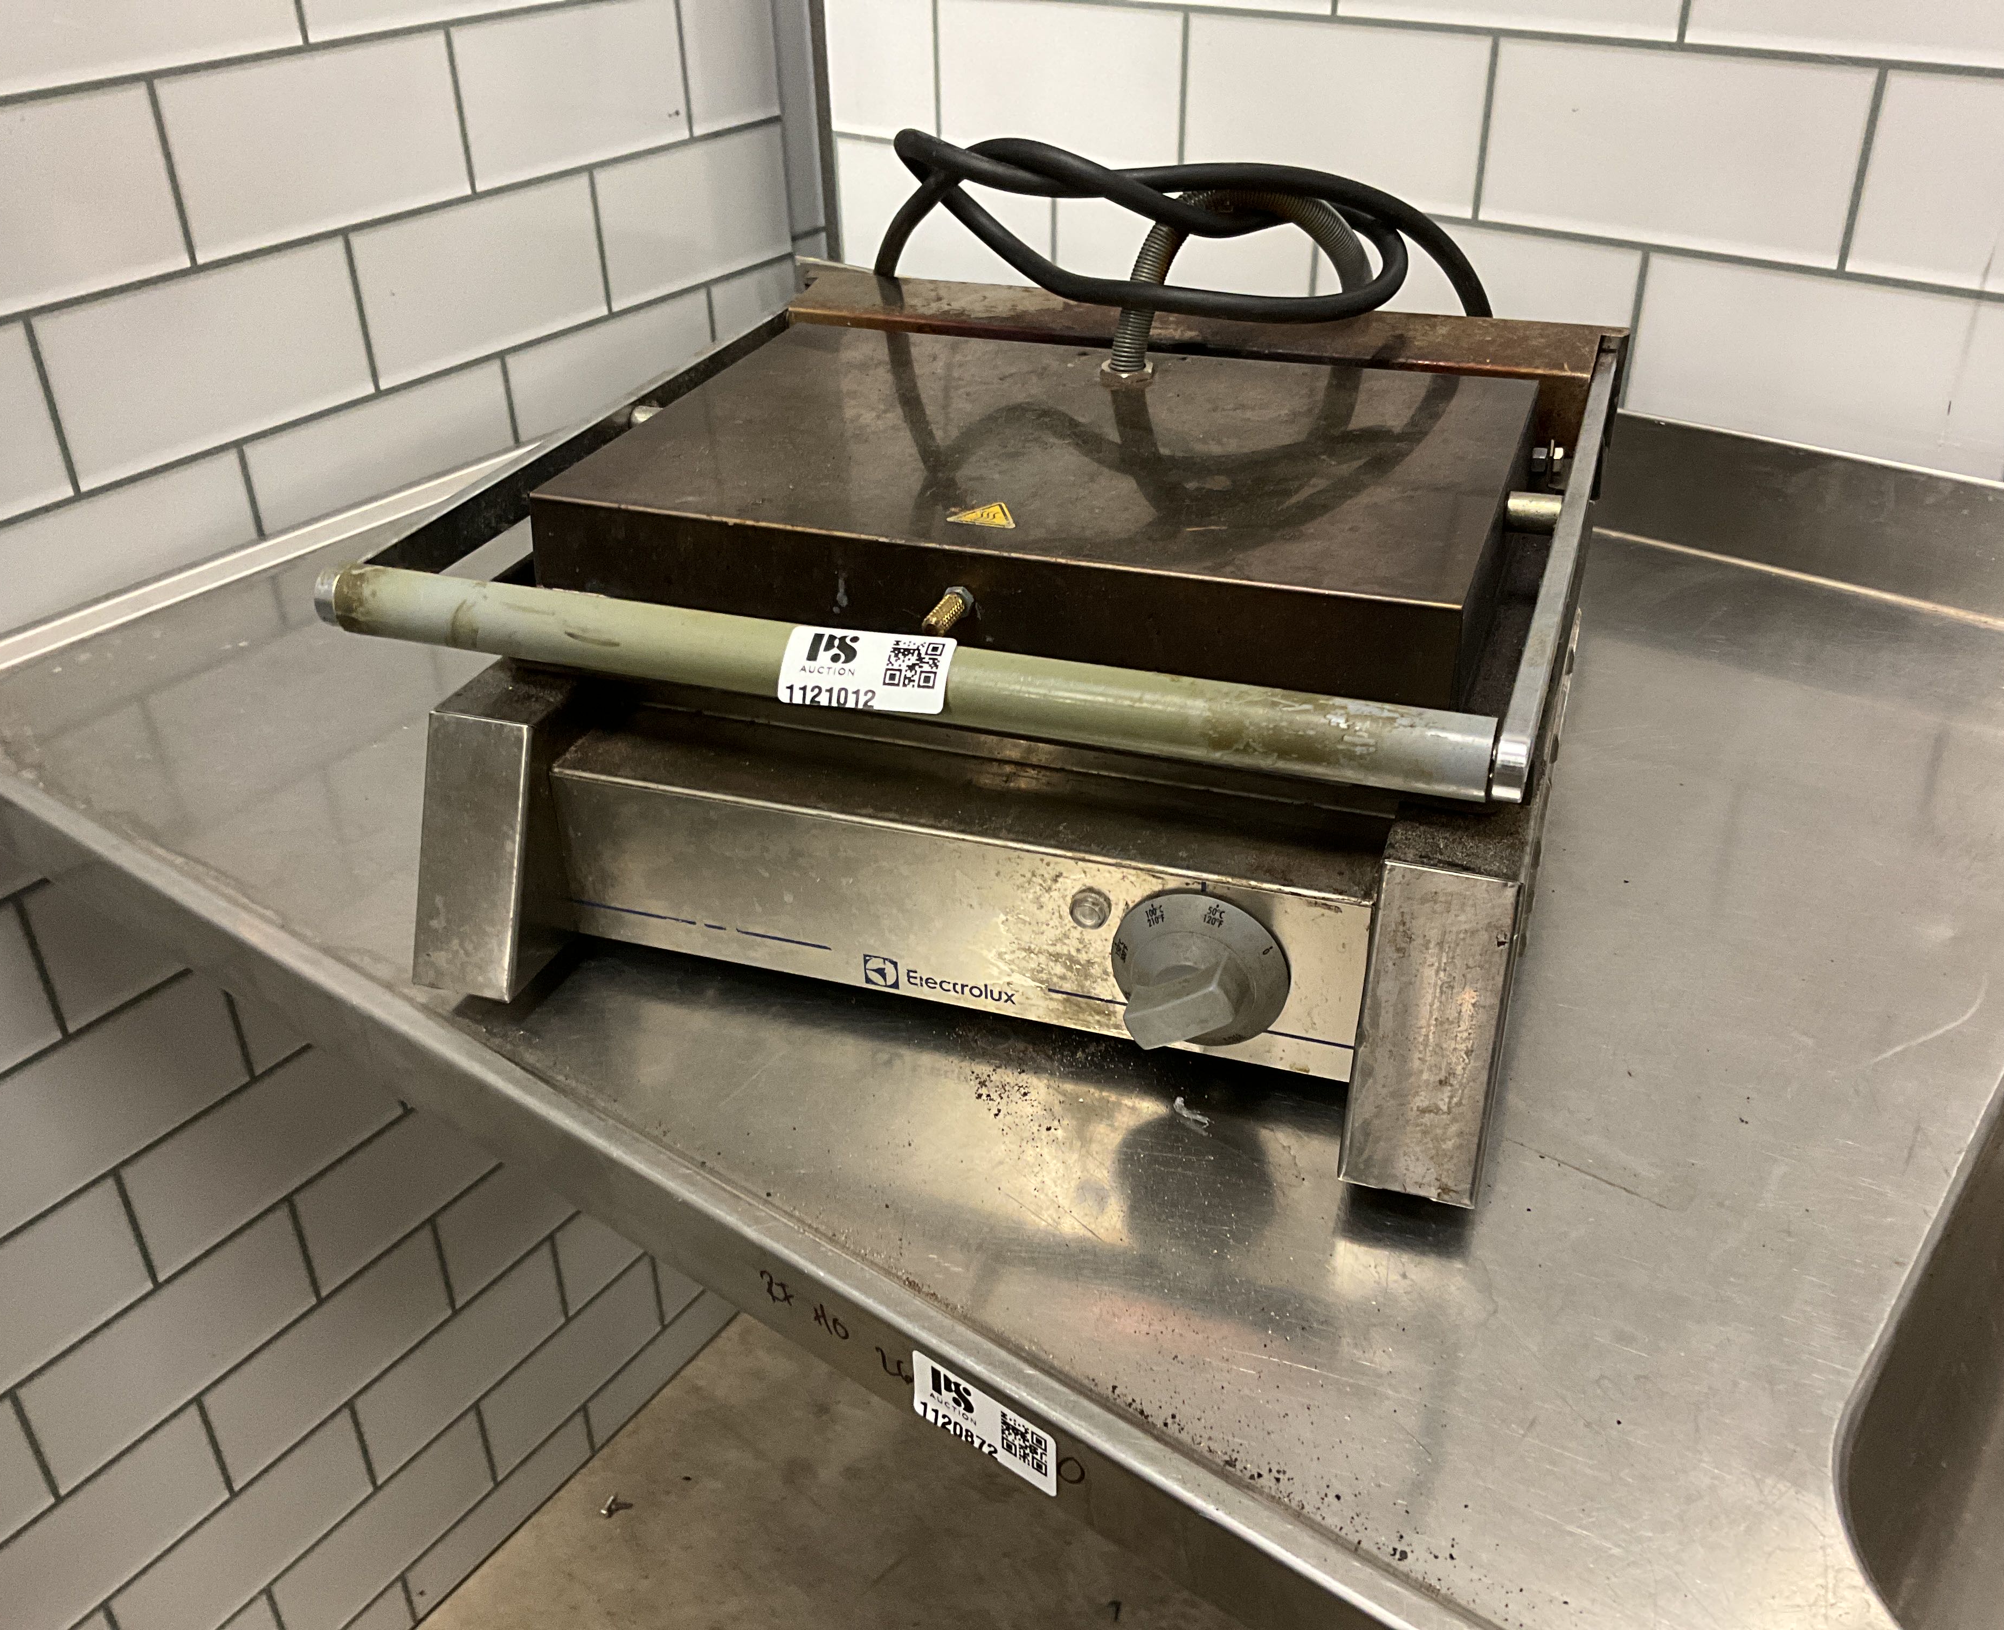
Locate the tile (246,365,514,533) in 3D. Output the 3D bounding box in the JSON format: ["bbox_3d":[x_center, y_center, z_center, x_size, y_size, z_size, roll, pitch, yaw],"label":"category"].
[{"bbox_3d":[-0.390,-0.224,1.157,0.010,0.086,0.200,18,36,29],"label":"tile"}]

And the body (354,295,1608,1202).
[{"bbox_3d":[0.028,-0.072,0.740,0.392,0.179,0.404,9,32,17],"label":"body"}]

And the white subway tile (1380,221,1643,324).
[{"bbox_3d":[0.278,-0.299,1.079,0.200,0.098,0.010,21,38,33],"label":"white subway tile"}]

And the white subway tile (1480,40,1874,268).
[{"bbox_3d":[0.355,-0.355,0.972,0.200,0.098,0.010,21,38,33],"label":"white subway tile"}]

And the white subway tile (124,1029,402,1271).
[{"bbox_3d":[-0.492,0.216,1.219,0.010,0.097,0.198,18,36,29],"label":"white subway tile"}]

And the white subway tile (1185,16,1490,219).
[{"bbox_3d":[0.196,-0.417,1.082,0.200,0.098,0.010,21,38,33],"label":"white subway tile"}]

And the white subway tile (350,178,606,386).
[{"bbox_3d":[-0.335,-0.348,1.177,0.010,0.097,0.198,18,36,29],"label":"white subway tile"}]

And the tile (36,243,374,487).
[{"bbox_3d":[-0.449,-0.261,1.037,0.010,0.098,0.200,18,36,29],"label":"tile"}]

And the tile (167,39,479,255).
[{"bbox_3d":[-0.394,-0.390,1.054,0.010,0.097,0.198,18,36,29],"label":"tile"}]

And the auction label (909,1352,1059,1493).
[{"bbox_3d":[-0.005,0.179,0.536,0.052,0.025,0.001,21,38,32],"label":"auction label"}]

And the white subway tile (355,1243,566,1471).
[{"bbox_3d":[-0.428,0.430,1.446,0.010,0.097,0.198,18,36,29],"label":"white subway tile"}]

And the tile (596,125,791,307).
[{"bbox_3d":[-0.223,-0.438,1.322,0.010,0.098,0.200,18,36,29],"label":"tile"}]

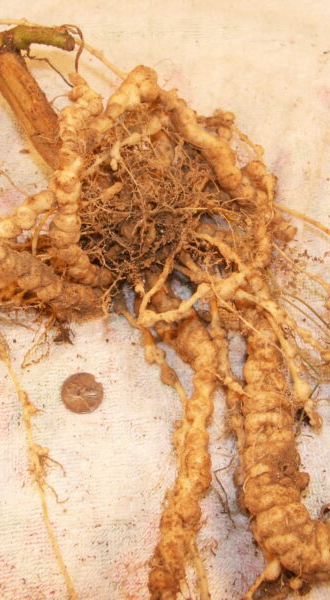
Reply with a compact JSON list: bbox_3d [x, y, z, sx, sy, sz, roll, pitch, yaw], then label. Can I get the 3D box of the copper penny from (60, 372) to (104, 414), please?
[{"bbox_3d":[-0.037,0.042,0.324,0.019,0.002,0.019,0,67,0],"label":"copper penny"}]

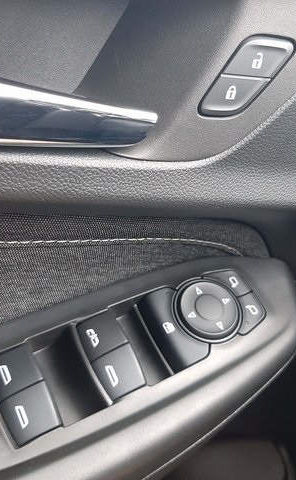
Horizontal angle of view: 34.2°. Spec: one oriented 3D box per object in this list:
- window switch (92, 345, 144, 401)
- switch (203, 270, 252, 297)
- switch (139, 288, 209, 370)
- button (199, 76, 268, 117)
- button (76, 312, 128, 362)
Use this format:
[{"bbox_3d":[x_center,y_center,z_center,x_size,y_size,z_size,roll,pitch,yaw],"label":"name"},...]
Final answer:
[{"bbox_3d":[-0.013,0.060,0.217,0.019,0.011,0.021,-18,62,-27],"label":"window switch"},{"bbox_3d":[0.042,0.024,0.258,0.022,0.007,0.019,-18,62,-27],"label":"switch"},{"bbox_3d":[0.012,0.044,0.236,0.024,0.010,0.040,-18,62,-27],"label":"switch"},{"bbox_3d":[0.042,-0.071,0.238,0.037,0.020,0.008,-4,31,-22],"label":"button"},{"bbox_3d":[-0.022,0.045,0.225,0.020,0.011,0.019,-18,62,-27],"label":"button"}]

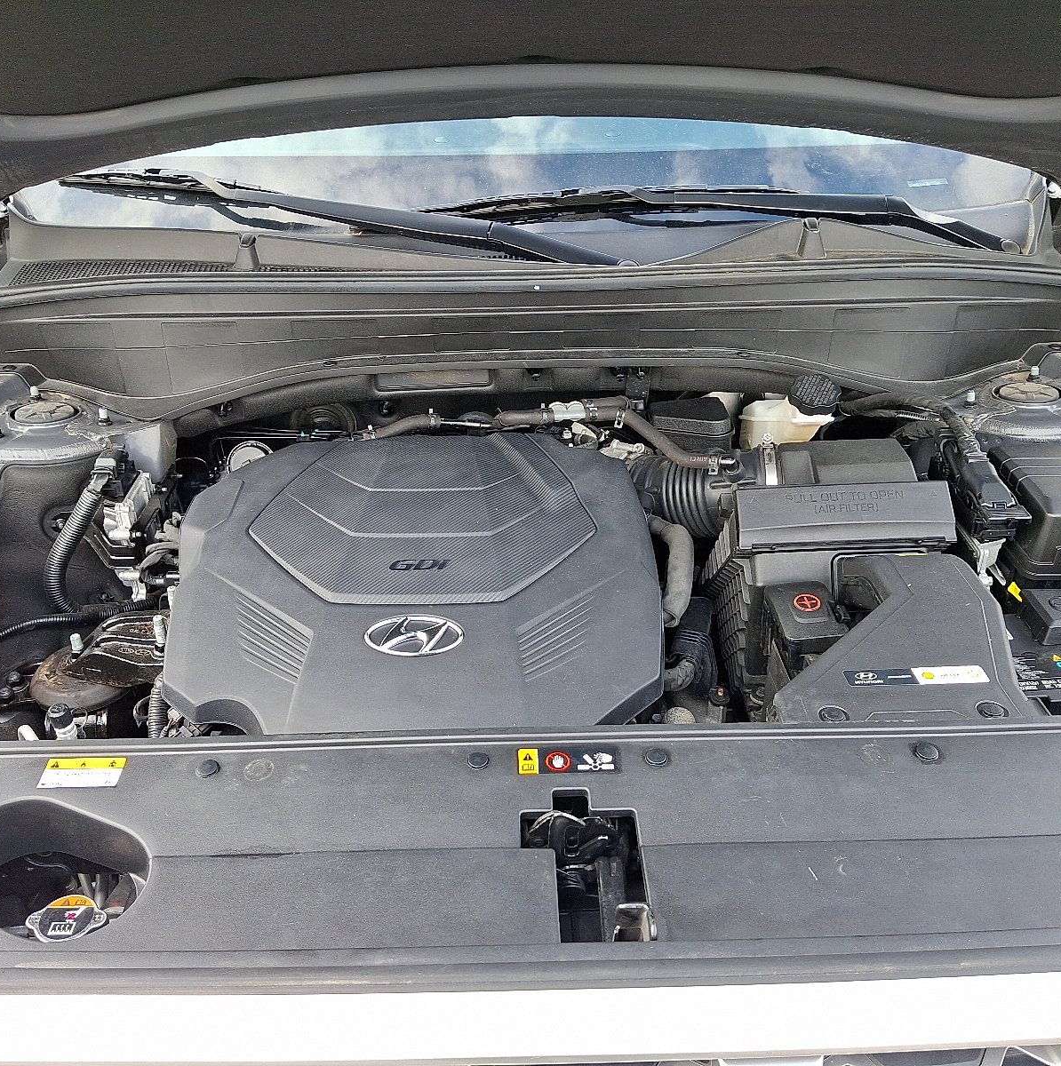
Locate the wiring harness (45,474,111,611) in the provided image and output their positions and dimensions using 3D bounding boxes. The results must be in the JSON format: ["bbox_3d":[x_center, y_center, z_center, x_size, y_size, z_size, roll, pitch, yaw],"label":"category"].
[{"bbox_3d":[-0.541,0.010,1.226,0.061,0.133,0.087,-1,33,0],"label":"wiring harness"}]

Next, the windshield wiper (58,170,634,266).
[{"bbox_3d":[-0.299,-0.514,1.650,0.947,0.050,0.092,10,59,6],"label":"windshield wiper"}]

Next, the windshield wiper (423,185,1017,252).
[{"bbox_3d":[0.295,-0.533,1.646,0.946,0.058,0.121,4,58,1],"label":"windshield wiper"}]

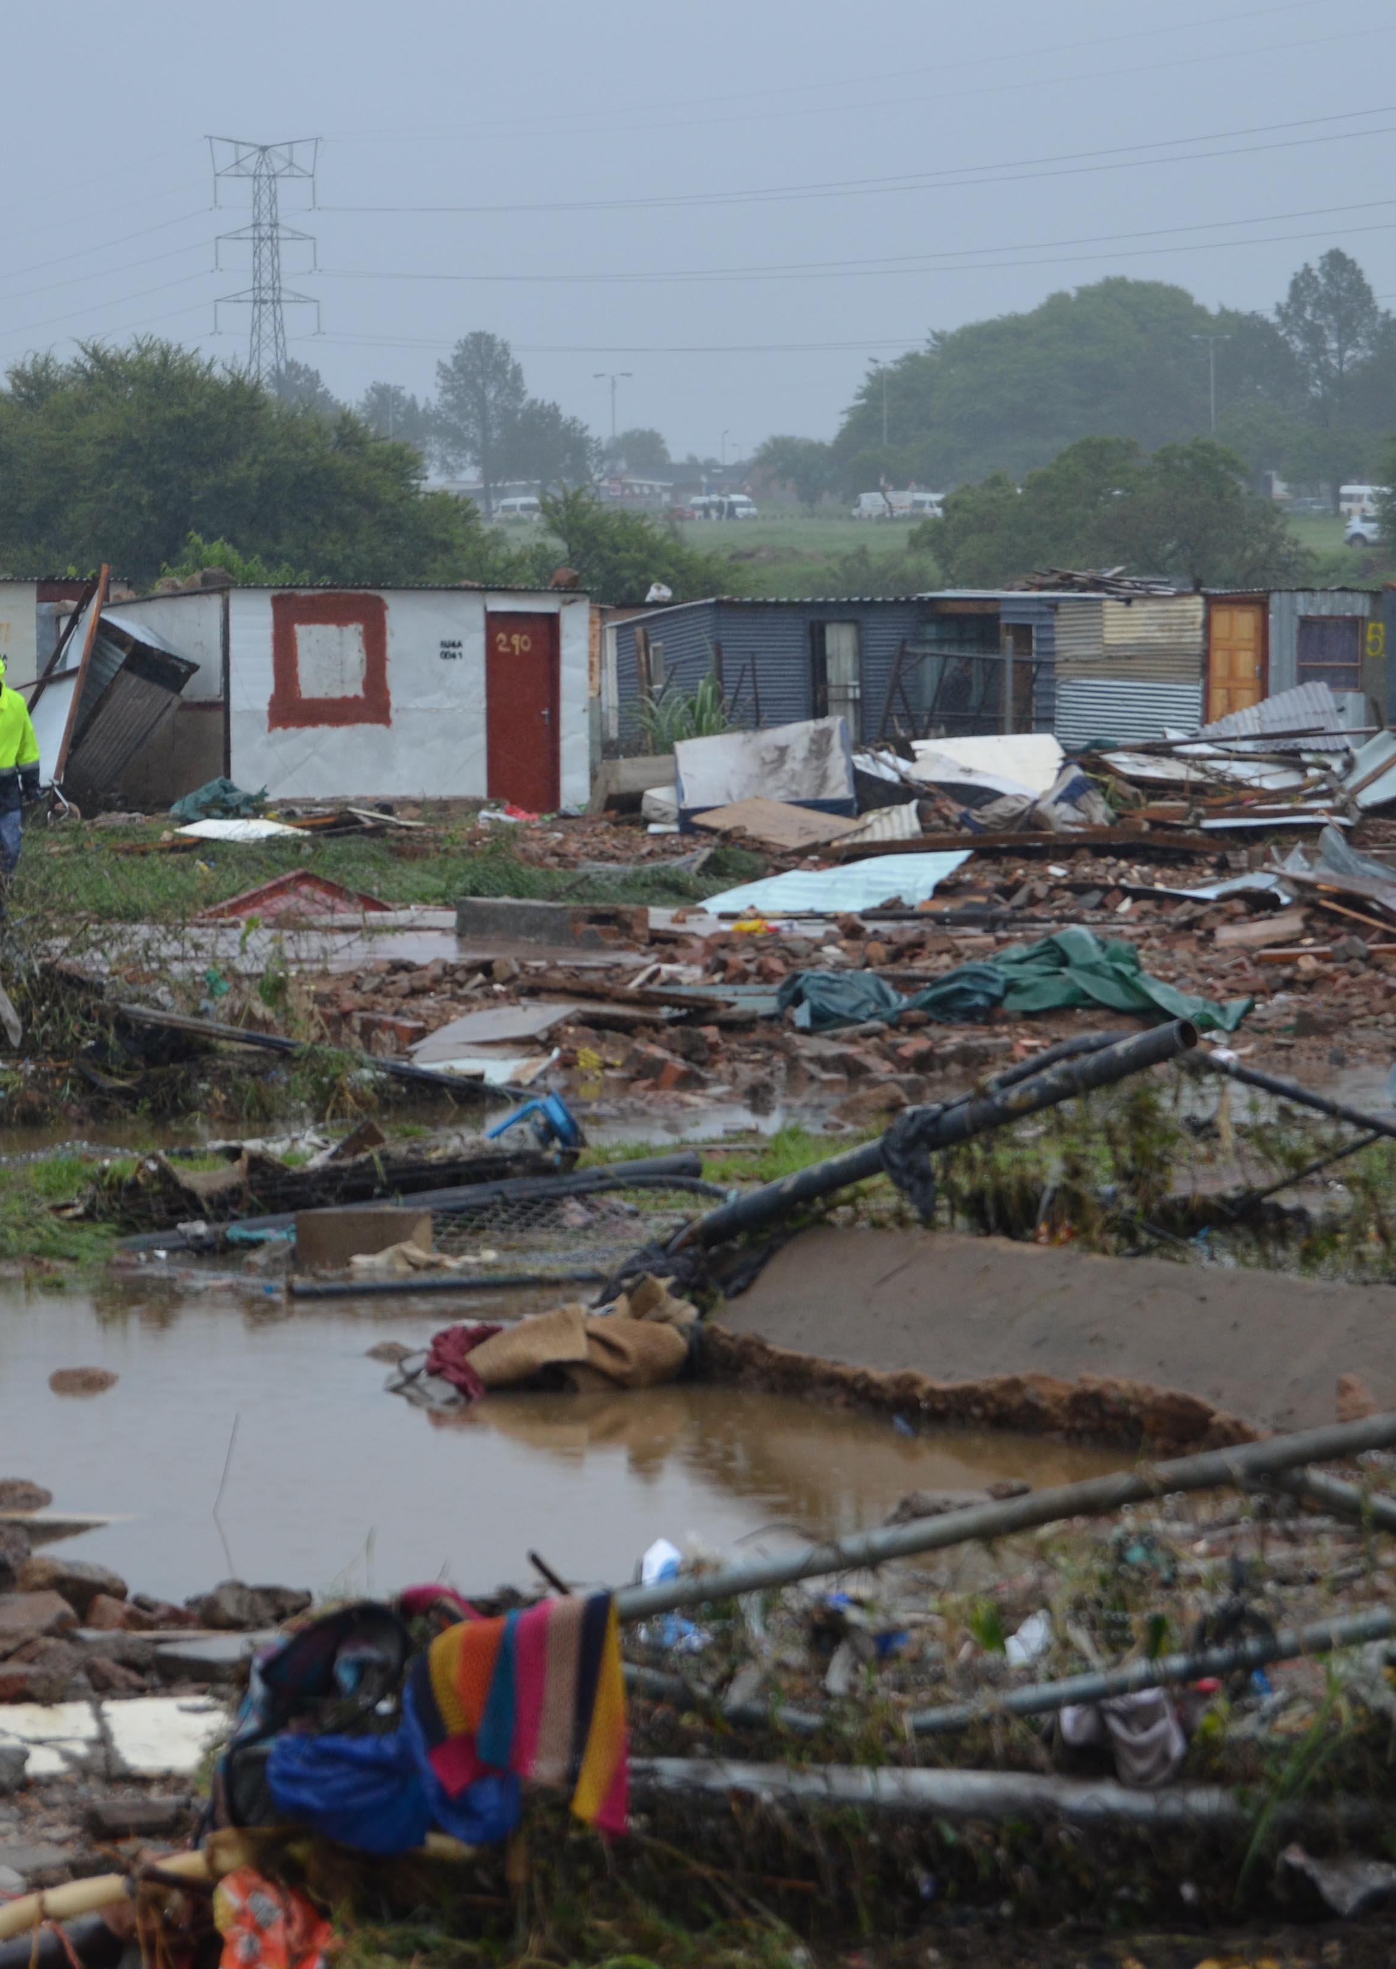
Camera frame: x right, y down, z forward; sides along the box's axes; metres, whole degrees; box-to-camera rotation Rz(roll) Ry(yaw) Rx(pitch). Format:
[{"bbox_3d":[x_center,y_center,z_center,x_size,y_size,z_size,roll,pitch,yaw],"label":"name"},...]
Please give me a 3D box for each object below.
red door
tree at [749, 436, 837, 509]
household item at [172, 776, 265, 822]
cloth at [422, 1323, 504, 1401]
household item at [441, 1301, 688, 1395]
[{"bbox_3d":[-1.771,-2.750,68.700,0.820,2.030,0.060,-2,3,-24],"label":"red door"},{"bbox_3d":[8.456,-45.141,600.000,7.600,7.200,7.000,0,3,0],"label":"tree"},{"bbox_3d":[-4.709,-1.816,66.500,0.930,0.440,0.600,0,3,0],"label":"household item"},{"bbox_3d":[-0.576,0.930,16.600,0.200,0.180,0.200,0,3,0],"label":"cloth"},{"bbox_3d":[-0.304,0.828,15.400,0.550,0.200,0.350,0,3,0],"label":"household item"}]

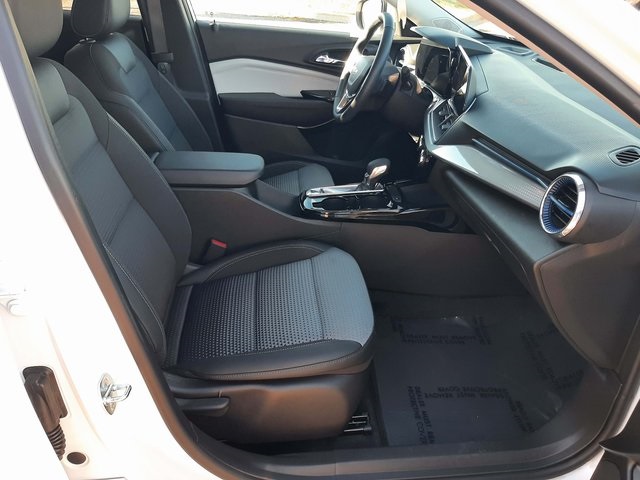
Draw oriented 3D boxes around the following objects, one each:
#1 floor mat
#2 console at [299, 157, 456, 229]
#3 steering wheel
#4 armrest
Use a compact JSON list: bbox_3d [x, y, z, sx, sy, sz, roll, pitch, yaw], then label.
[{"bbox_3d":[0.373,0.284,1.202,0.540,0.060,0.470,-1,26,-8],"label":"floor mat"},{"bbox_3d":[0.167,-0.145,1.356,0.455,0.160,0.220,-1,26,-8],"label":"console"},{"bbox_3d":[0.153,-0.548,1.569,0.090,0.365,0.370,22,21,-18],"label":"steering wheel"},{"bbox_3d":[-0.290,-0.190,1.267,0.290,0.055,0.190,-1,26,-8],"label":"armrest"}]

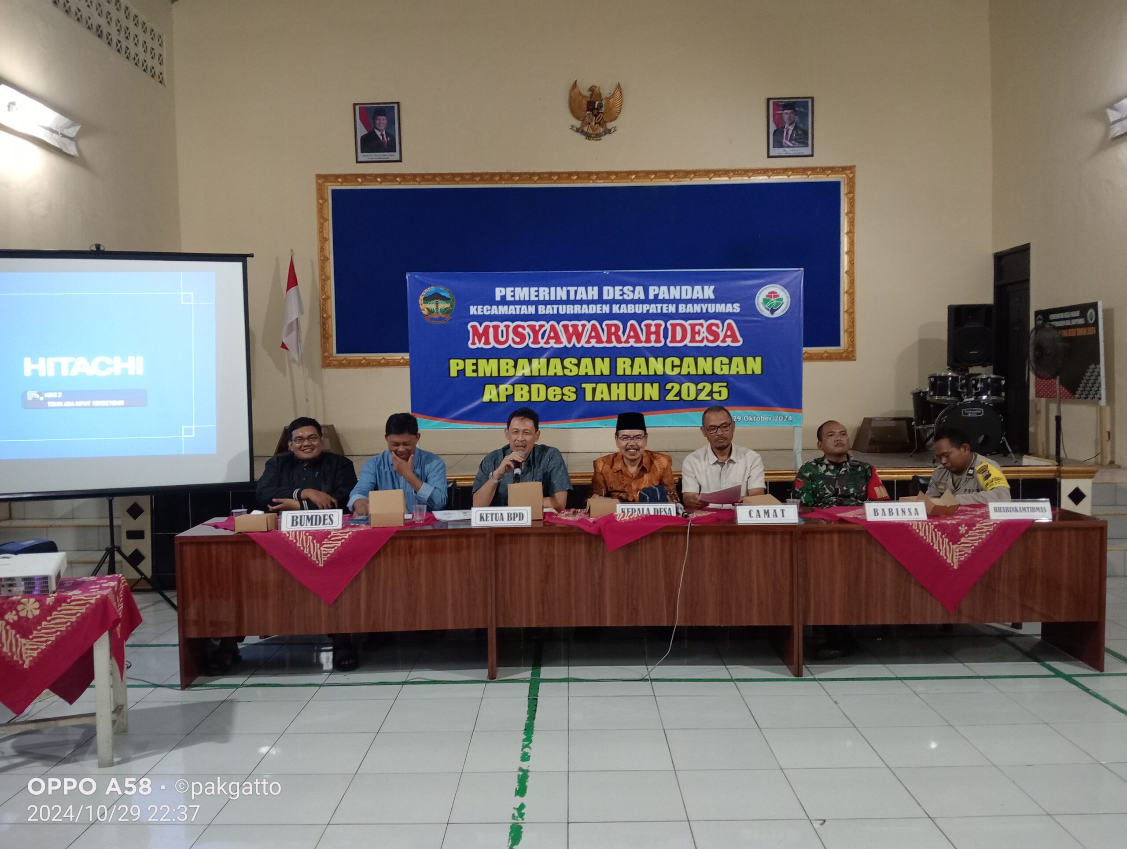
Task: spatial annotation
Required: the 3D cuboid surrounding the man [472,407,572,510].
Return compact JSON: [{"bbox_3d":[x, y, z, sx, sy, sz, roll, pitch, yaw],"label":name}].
[{"bbox_3d":[-0.225,0.563,5.180,0.560,1.320,0.750,-1,3,4],"label":"man"}]

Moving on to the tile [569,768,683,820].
[{"bbox_3d":[0.219,1.317,3.234,0.400,0.010,0.400,-1,3,0],"label":"tile"}]

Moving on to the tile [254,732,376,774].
[{"bbox_3d":[-0.979,1.311,3.634,0.400,0.010,0.400,-1,3,0],"label":"tile"}]

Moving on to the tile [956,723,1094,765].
[{"bbox_3d":[1.821,1.273,3.622,0.400,0.010,0.400,-1,3,0],"label":"tile"}]

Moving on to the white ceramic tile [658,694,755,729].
[{"bbox_3d":[0.624,1.273,4.030,0.400,0.010,0.400,-1,3,0],"label":"white ceramic tile"}]

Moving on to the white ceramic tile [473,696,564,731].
[{"bbox_3d":[-0.175,1.282,4.032,0.400,0.010,0.400,-1,3,1],"label":"white ceramic tile"}]

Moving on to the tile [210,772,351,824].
[{"bbox_3d":[-0.981,1.331,3.240,0.400,0.010,0.400,-1,3,1],"label":"tile"}]

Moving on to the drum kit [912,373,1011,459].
[{"bbox_3d":[3.622,-0.088,8.299,0.900,0.790,0.920,0,3,12],"label":"drum kit"}]

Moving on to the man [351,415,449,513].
[{"bbox_3d":[-0.901,0.587,5.099,0.530,1.308,0.680,-1,3,0],"label":"man"}]

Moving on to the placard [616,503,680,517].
[{"bbox_3d":[0.417,0.444,4.623,0.300,0.098,0.060,-1,3,1],"label":"placard"}]

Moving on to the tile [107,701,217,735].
[{"bbox_3d":[-1.776,1.306,4.045,0.400,0.010,0.400,-1,3,0],"label":"tile"}]

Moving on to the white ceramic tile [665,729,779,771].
[{"bbox_3d":[0.622,1.290,3.626,0.400,0.010,0.400,-1,3,1],"label":"white ceramic tile"}]

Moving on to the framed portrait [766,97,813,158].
[{"bbox_3d":[1.987,-2.596,7.984,0.407,0.517,0.030,-1,3,0],"label":"framed portrait"}]

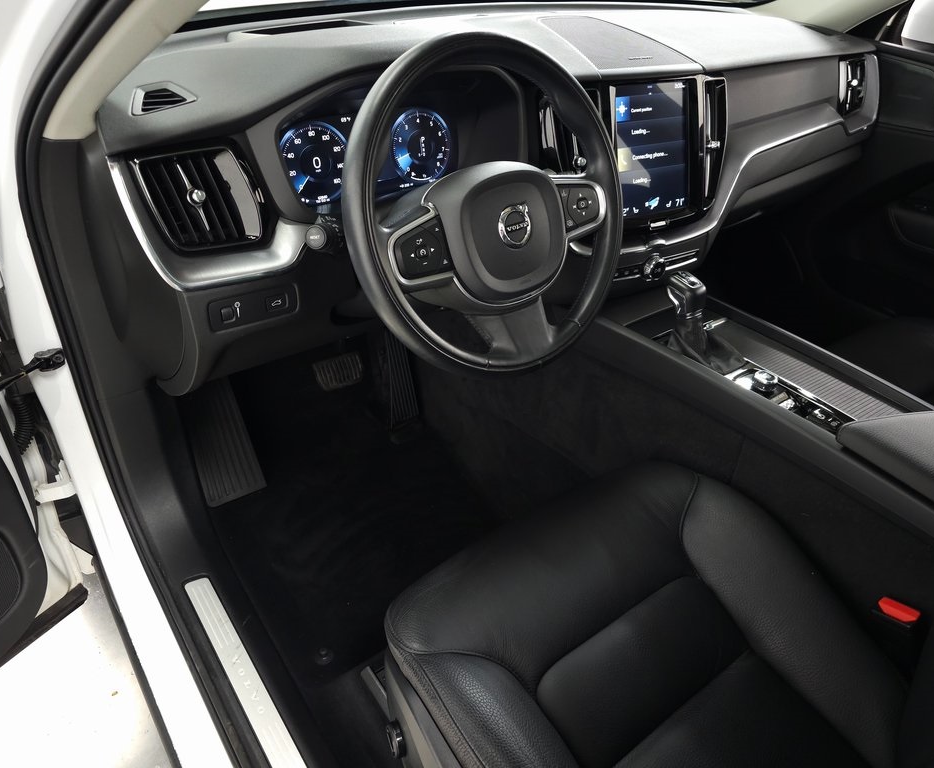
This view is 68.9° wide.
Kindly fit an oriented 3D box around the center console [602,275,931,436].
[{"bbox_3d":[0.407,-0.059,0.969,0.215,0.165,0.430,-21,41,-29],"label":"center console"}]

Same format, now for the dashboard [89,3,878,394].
[{"bbox_3d":[0.158,-0.396,1.177,1.460,0.430,0.480,-21,41,-29],"label":"dashboard"}]

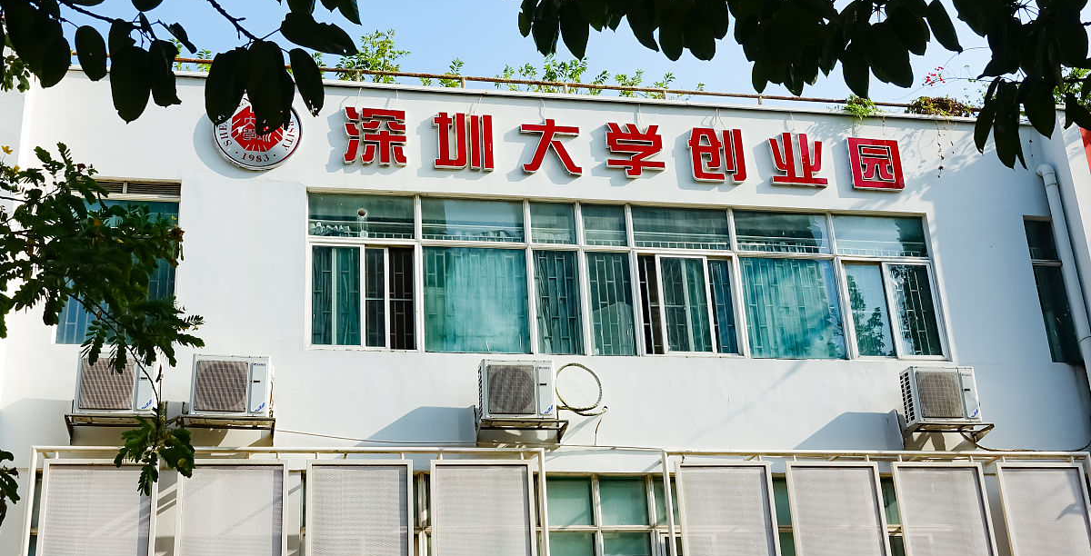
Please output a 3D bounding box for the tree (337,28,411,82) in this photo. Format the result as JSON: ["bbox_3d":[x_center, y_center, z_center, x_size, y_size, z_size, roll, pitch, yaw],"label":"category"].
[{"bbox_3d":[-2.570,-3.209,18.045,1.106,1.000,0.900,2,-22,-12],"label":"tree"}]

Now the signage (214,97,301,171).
[{"bbox_3d":[-3.928,-1.985,16.581,1.161,1.161,0.110,2,-22,-12],"label":"signage"}]

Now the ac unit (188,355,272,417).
[{"bbox_3d":[-3.872,1.387,14.966,0.925,0.780,0.390,2,-22,-12],"label":"ac unit"}]

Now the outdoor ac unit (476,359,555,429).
[{"bbox_3d":[-0.367,1.496,15.714,0.925,0.780,0.390,2,-22,-12],"label":"outdoor ac unit"}]

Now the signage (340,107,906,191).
[{"bbox_3d":[1.316,-1.854,17.713,8.401,0.858,0.110,2,-22,-12],"label":"signage"}]

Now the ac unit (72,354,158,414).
[{"bbox_3d":[-5.170,1.335,14.694,0.925,0.780,0.390,2,-22,-12],"label":"ac unit"}]

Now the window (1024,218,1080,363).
[{"bbox_3d":[7.705,0.194,18.489,0.547,2.409,0.130,2,-22,-12],"label":"window"}]

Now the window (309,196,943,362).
[{"bbox_3d":[1.321,0.016,17.118,9.245,2.347,0.130,2,-22,-12],"label":"window"}]

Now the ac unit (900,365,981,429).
[{"bbox_3d":[5.532,1.685,16.971,0.925,0.780,0.390,2,-22,-12],"label":"ac unit"}]

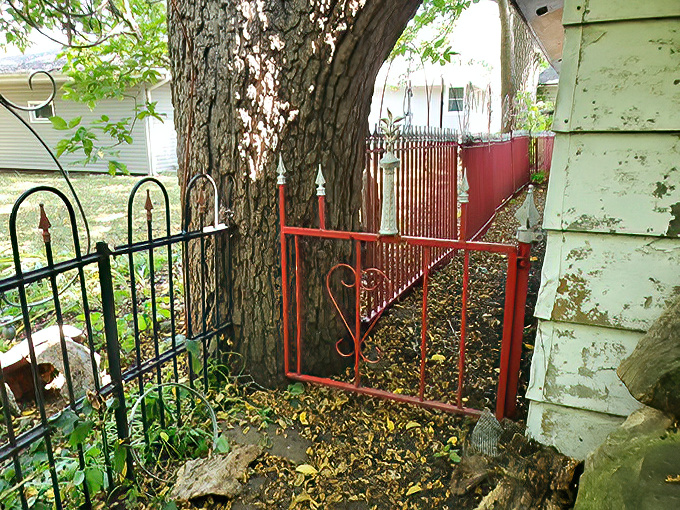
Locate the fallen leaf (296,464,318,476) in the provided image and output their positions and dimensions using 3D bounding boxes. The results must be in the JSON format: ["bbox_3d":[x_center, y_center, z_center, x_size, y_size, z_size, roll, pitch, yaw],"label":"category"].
[{"bbox_3d":[-0.117,0.773,1.841,0.074,0.020,0.045,-2,13,-8],"label":"fallen leaf"}]

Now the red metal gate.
[{"bbox_3d":[0.218,0.127,2.128,1.045,1.032,0.060,5,14,21],"label":"red metal gate"}]

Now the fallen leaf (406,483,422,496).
[{"bbox_3d":[0.255,0.797,1.744,0.056,0.018,0.032,-12,18,-42],"label":"fallen leaf"}]

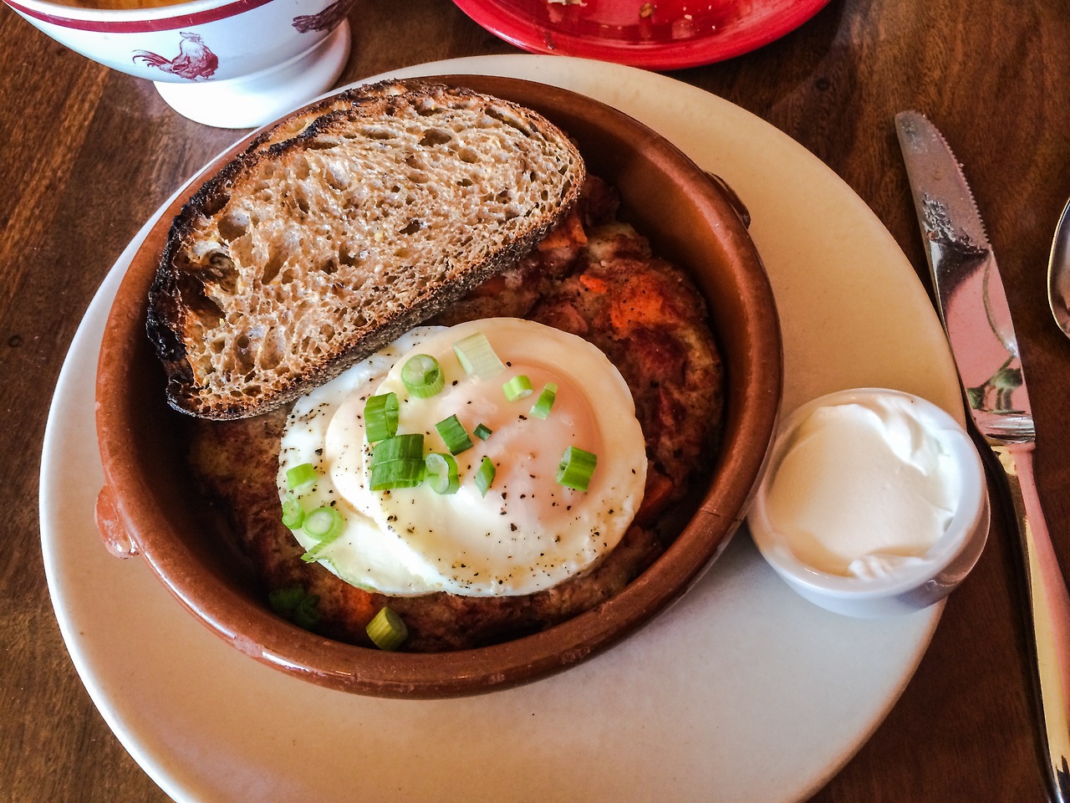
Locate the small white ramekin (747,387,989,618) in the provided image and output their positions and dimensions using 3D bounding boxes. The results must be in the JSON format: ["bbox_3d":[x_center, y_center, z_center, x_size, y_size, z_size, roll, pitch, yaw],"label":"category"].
[{"bbox_3d":[0.093,0.030,0.259,0.061,0.035,0.061,0,64,26],"label":"small white ramekin"}]

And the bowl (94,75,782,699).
[{"bbox_3d":[-0.027,-0.009,0.286,0.218,0.044,0.198,-29,68,-11],"label":"bowl"}]

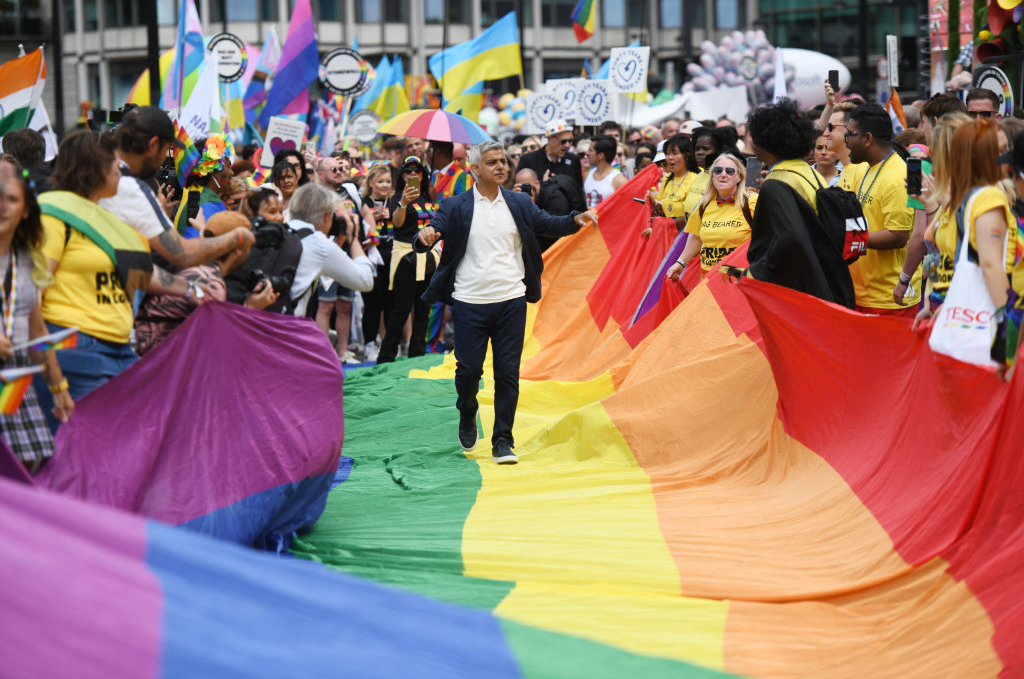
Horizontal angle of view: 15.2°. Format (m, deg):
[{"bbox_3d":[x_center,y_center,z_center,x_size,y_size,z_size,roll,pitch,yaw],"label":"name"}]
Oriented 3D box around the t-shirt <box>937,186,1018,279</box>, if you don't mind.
[{"bbox_3d":[1.846,-0.413,15.100,0.290,0.450,0.420,-2,3,-12],"label":"t-shirt"}]

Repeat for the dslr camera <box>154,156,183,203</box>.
[{"bbox_3d":[-1.467,-0.679,16.400,0.170,0.170,0.150,-1,3,-15],"label":"dslr camera"}]

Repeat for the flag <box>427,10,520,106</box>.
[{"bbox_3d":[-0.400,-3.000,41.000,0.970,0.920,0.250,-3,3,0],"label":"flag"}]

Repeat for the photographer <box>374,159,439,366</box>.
[{"bbox_3d":[-0.814,-0.621,30.200,0.550,1.620,0.450,-1,3,-12],"label":"photographer"}]

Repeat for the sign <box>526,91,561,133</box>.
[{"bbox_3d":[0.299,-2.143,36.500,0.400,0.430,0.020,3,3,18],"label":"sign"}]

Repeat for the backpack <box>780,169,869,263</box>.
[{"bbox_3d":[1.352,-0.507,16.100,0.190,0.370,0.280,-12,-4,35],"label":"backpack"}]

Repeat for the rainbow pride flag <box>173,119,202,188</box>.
[{"bbox_3d":[-1.424,-0.814,16.800,0.140,0.290,0.080,-1,3,11],"label":"rainbow pride flag"}]

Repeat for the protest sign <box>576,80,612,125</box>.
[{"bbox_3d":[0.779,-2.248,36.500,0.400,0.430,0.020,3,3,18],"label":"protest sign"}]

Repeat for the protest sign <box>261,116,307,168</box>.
[{"bbox_3d":[-1.918,-1.640,32.300,0.297,0.420,0.020,13,2,-1],"label":"protest sign"}]

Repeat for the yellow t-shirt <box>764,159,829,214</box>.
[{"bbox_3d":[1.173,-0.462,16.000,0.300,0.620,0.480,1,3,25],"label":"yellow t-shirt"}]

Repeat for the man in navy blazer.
[{"bbox_3d":[-0.024,-0.188,20.100,0.950,1.680,0.520,-1,3,-1],"label":"man in navy blazer"}]

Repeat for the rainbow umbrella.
[{"bbox_3d":[-0.626,-1.510,31.000,0.950,0.740,0.950,6,3,0],"label":"rainbow umbrella"}]

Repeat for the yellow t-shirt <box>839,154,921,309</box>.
[{"bbox_3d":[1.574,-0.465,16.400,0.300,0.680,0.500,-2,3,-32],"label":"yellow t-shirt"}]

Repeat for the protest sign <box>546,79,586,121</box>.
[{"bbox_3d":[0.605,-2.665,43.000,0.430,0.520,0.020,-2,3,-3],"label":"protest sign"}]

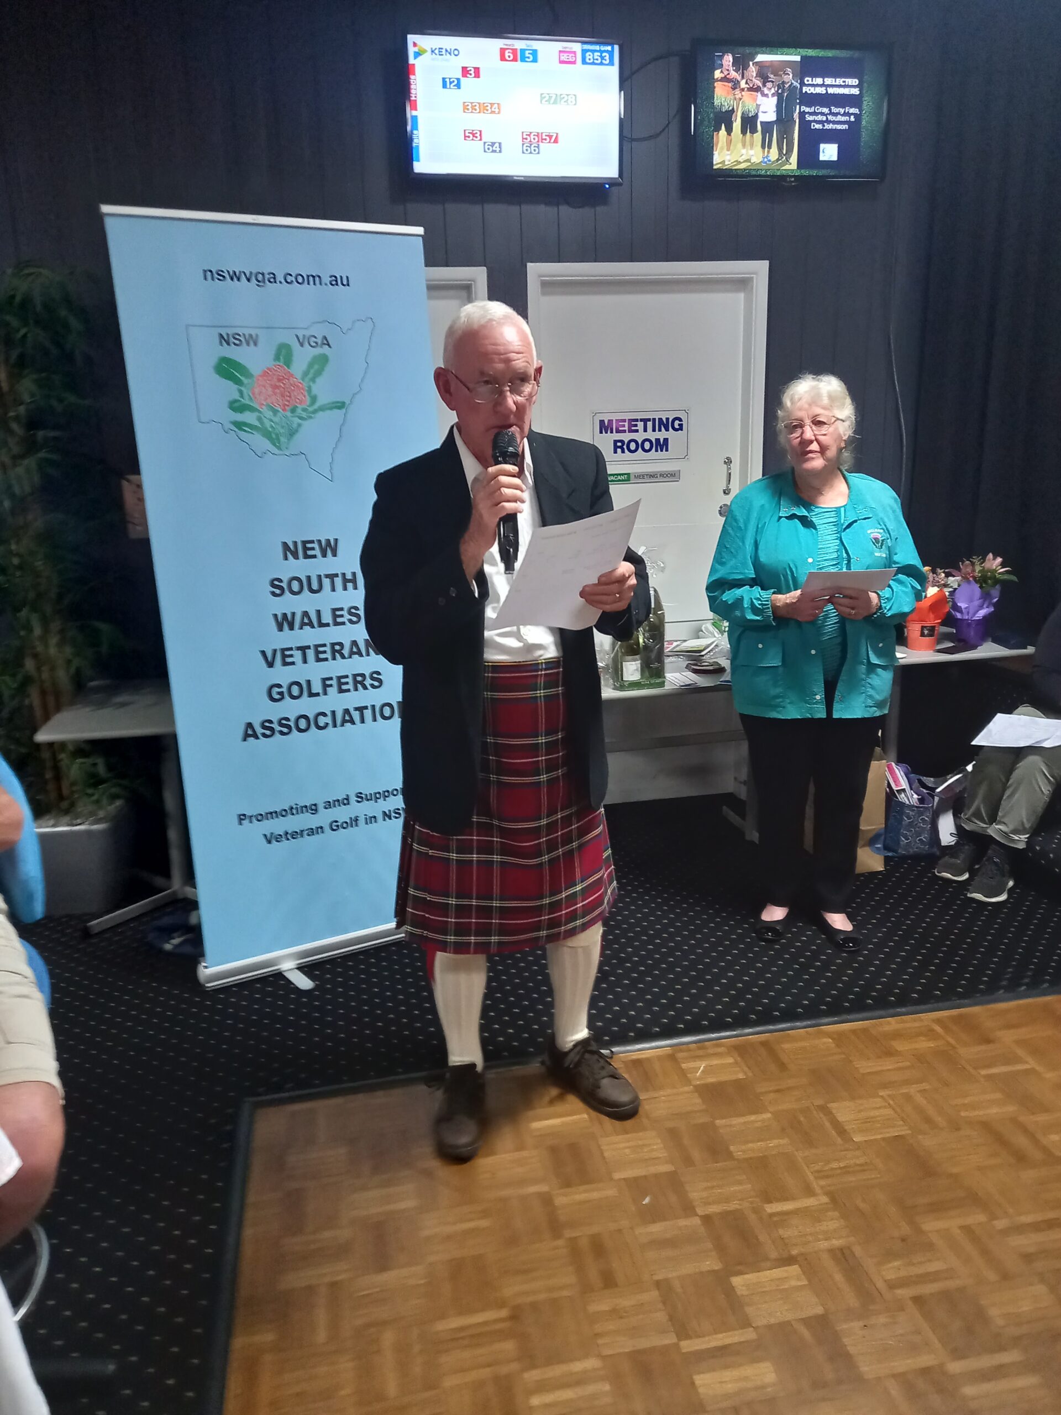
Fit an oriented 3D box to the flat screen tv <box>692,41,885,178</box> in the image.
[{"bbox_3d":[0.901,-2.065,3.563,0.735,0.435,0.070,-4,15,-10],"label":"flat screen tv"}]

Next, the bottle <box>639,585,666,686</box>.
[{"bbox_3d":[0.403,-0.248,3.338,0.085,0.296,0.085,-4,14,-10],"label":"bottle"}]

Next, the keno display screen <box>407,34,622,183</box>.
[{"bbox_3d":[-0.050,-1.966,3.376,0.725,0.430,0.070,-4,17,-11],"label":"keno display screen"}]

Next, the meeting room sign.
[{"bbox_3d":[0.430,-1.016,3.961,0.384,0.288,0.015,-4,14,-10],"label":"meeting room sign"}]

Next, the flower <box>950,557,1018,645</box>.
[{"bbox_3d":[1.706,-0.416,3.860,0.267,0.322,0.240,-4,14,-10],"label":"flower"}]

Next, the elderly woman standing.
[{"bbox_3d":[0.810,-0.102,2.933,0.580,1.629,0.390,-3,14,-4],"label":"elderly woman standing"}]

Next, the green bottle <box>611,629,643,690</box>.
[{"bbox_3d":[0.321,-0.235,3.299,0.076,0.295,0.076,-4,14,-10],"label":"green bottle"}]

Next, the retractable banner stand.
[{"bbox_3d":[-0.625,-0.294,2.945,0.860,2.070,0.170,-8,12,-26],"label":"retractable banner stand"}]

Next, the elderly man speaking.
[{"bbox_3d":[-0.044,0.078,2.111,0.570,1.725,0.430,-6,15,-16],"label":"elderly man speaking"}]

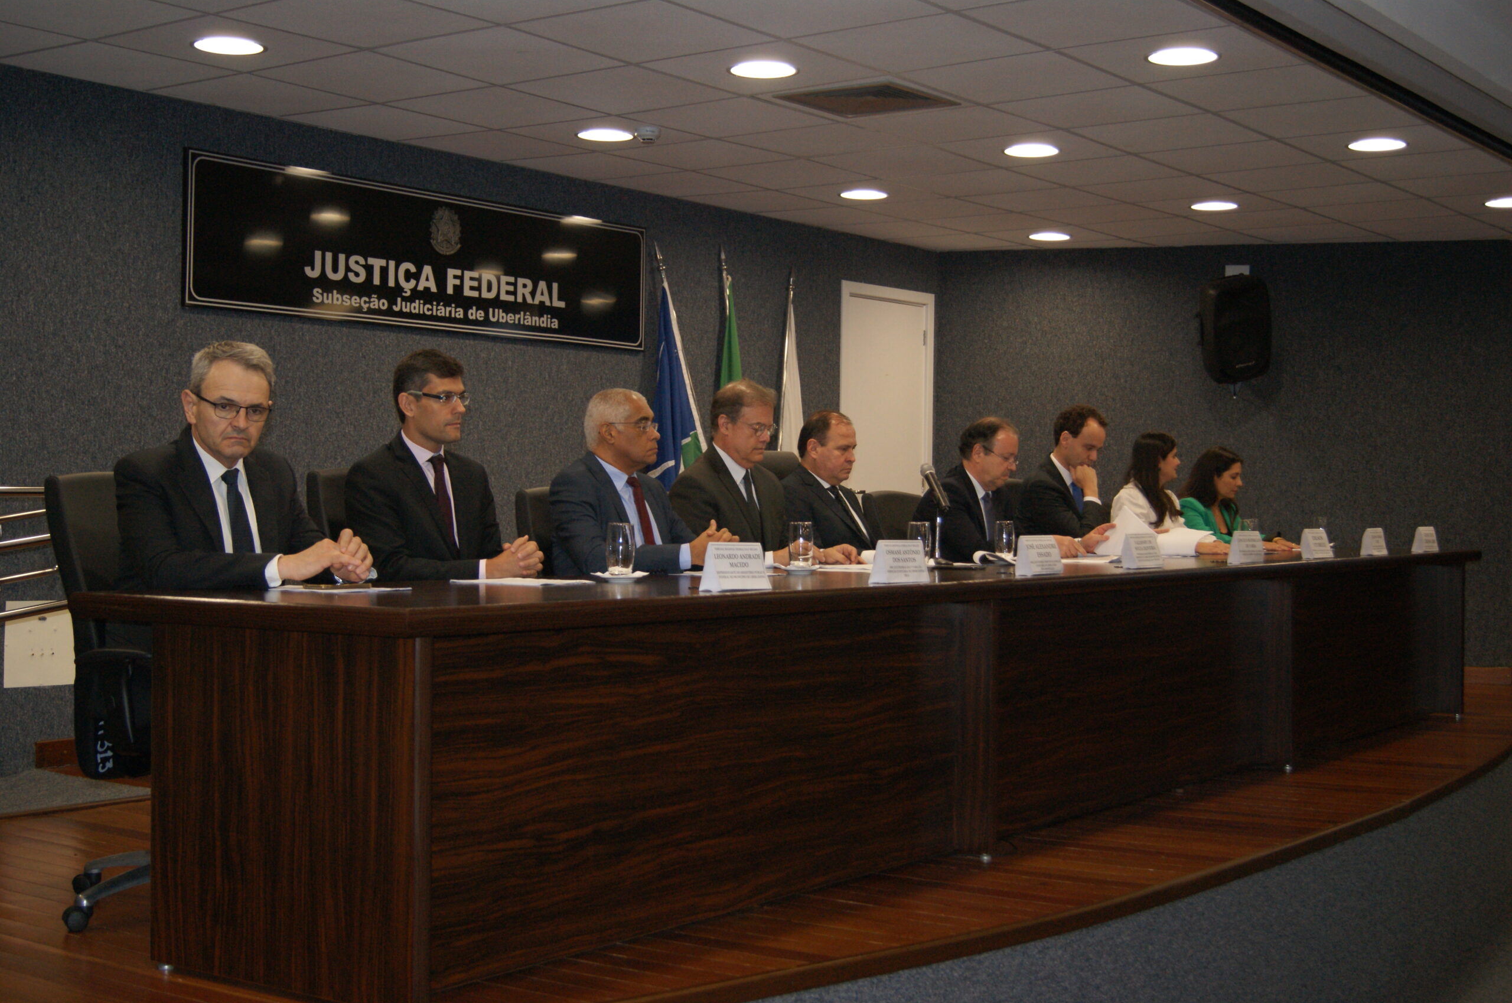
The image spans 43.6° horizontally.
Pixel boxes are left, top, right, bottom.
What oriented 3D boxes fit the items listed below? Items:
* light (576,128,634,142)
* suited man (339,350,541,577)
[{"bbox_3d":[-0.596,-1.460,7.494,0.230,0.050,0.230,1,1,0],"label":"light"},{"bbox_3d":[-0.825,0.292,4.797,0.770,1.340,0.550,1,1,37],"label":"suited man"}]

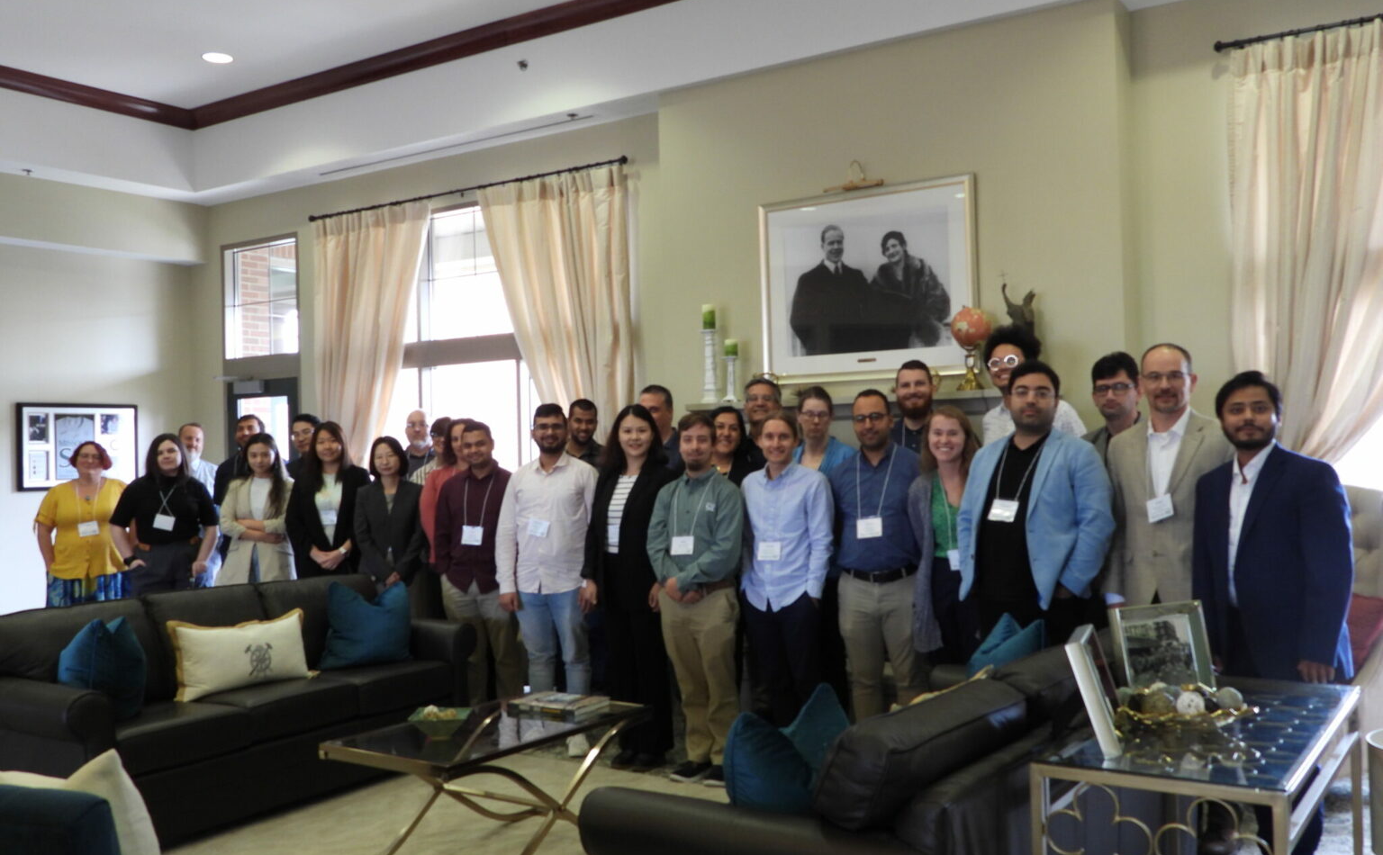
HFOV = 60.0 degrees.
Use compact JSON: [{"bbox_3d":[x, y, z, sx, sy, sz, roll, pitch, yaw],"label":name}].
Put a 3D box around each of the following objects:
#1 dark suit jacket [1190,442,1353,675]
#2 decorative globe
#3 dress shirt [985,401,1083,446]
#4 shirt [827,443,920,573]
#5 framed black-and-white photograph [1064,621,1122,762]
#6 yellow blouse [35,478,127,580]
[{"bbox_3d":[1.845,0.426,3.800,0.300,0.730,0.490,-1,-1,-45],"label":"dark suit jacket"},{"bbox_3d":[1.425,-0.503,6.070,0.215,0.220,0.215,-2,-1,34],"label":"decorative globe"},{"bbox_3d":[1.507,0.240,5.247,0.500,0.740,0.290,-2,0,19],"label":"dress shirt"},{"bbox_3d":[0.782,0.344,5.120,0.480,0.600,0.290,-2,0,12],"label":"shirt"},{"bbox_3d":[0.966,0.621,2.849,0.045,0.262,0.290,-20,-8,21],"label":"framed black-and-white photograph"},{"bbox_3d":[-3.317,0.562,6.600,0.520,0.580,0.320,-1,0,-27],"label":"yellow blouse"}]

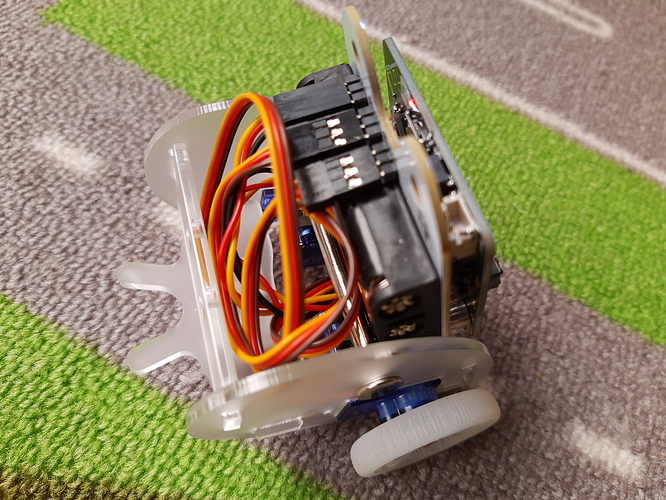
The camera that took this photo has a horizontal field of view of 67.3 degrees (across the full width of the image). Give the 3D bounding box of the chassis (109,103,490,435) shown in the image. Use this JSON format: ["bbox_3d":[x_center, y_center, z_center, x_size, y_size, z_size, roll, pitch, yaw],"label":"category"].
[{"bbox_3d":[-0.009,0.006,0.126,0.086,0.054,0.067,-9,61,-19],"label":"chassis"}]

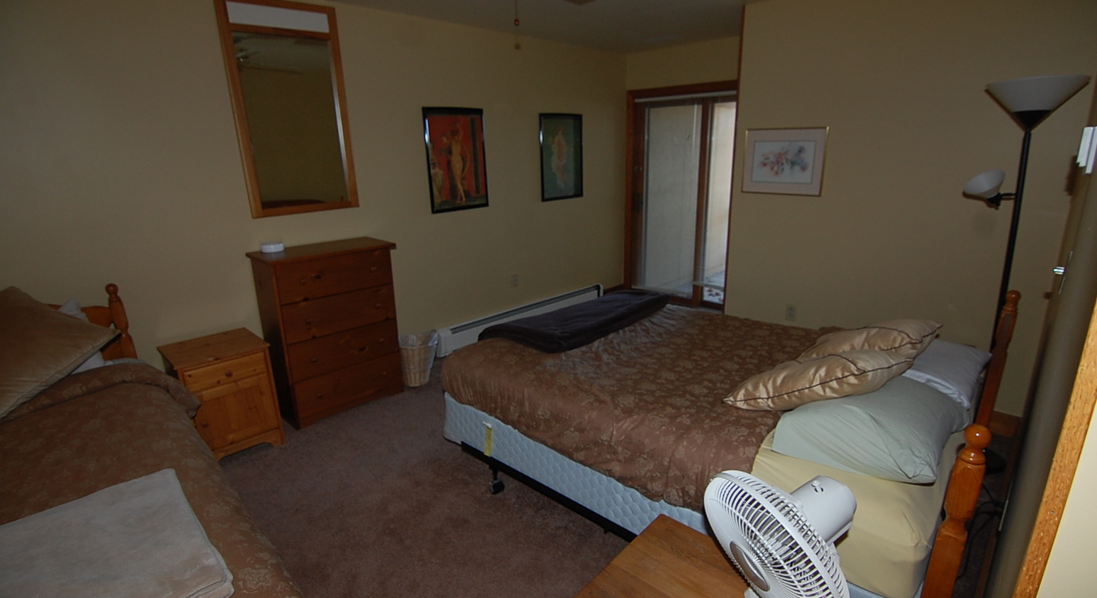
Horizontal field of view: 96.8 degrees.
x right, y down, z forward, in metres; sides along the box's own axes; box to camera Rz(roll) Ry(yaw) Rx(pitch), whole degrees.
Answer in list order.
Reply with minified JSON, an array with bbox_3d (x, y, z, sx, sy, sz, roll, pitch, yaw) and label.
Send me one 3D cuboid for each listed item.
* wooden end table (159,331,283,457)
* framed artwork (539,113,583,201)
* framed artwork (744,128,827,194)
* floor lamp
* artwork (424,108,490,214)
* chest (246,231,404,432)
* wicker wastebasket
[{"bbox_3d":[-1.774,0.547,2.667,0.385,0.610,0.410,15,23,41],"label":"wooden end table"},{"bbox_3d":[0.126,-1.298,4.474,0.025,0.748,0.565,14,24,43],"label":"framed artwork"},{"bbox_3d":[1.562,-0.912,3.237,0.499,0.426,0.025,12,22,38],"label":"framed artwork"},{"bbox_3d":[2.099,-0.070,2.252,0.340,1.780,0.370,-16,18,-42],"label":"floor lamp"},{"bbox_3d":[-0.690,-1.047,3.688,0.025,0.736,0.534,14,24,43],"label":"artwork"},{"bbox_3d":[-1.361,0.185,3.090,0.370,1.020,0.735,15,23,40],"label":"chest"},{"bbox_3d":[-0.922,0.429,3.466,0.290,0.320,0.290,-2,17,1],"label":"wicker wastebasket"}]

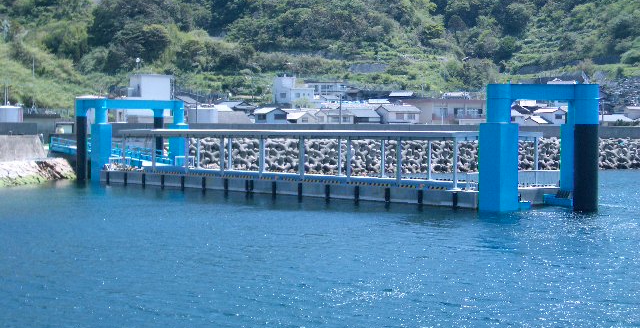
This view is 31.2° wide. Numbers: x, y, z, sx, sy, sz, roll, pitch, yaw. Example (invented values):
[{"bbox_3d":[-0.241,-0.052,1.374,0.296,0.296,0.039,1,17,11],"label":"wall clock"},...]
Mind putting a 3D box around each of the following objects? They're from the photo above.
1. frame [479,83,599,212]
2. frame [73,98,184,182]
[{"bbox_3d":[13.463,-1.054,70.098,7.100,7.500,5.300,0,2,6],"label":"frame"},{"bbox_3d":[-18.261,-2.377,110.982,10.000,7.400,5.000,-2,3,-40],"label":"frame"}]

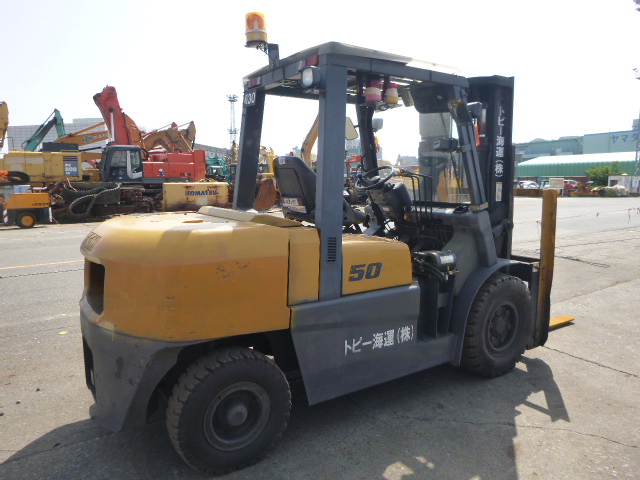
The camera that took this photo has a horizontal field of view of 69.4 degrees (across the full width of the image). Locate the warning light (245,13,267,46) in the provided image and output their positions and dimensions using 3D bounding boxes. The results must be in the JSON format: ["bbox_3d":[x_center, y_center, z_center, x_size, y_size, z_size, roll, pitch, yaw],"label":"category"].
[{"bbox_3d":[-0.445,-1.454,3.190,0.145,0.195,0.145,0,7,0],"label":"warning light"}]

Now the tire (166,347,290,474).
[{"bbox_3d":[-0.483,0.928,2.532,0.655,0.655,0.215,-5,8,-34],"label":"tire"}]

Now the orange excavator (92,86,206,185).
[{"bbox_3d":[-9.267,-5.169,25.145,5.800,6.000,3.100,-2,7,-17],"label":"orange excavator"}]

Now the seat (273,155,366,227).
[{"bbox_3d":[-0.017,-0.357,3.411,0.580,0.500,0.490,-5,8,-34],"label":"seat"}]

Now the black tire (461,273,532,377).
[{"bbox_3d":[1.401,0.688,3.792,0.815,0.815,0.275,-5,8,-34],"label":"black tire"}]

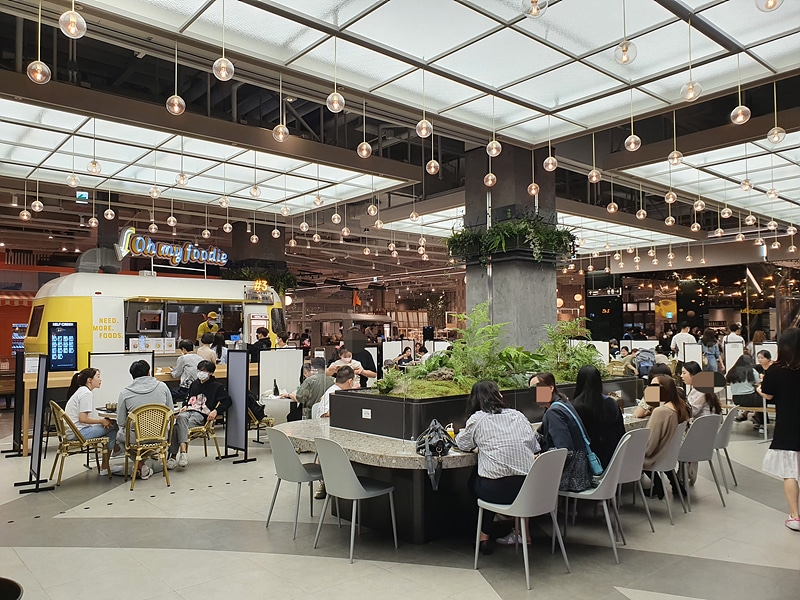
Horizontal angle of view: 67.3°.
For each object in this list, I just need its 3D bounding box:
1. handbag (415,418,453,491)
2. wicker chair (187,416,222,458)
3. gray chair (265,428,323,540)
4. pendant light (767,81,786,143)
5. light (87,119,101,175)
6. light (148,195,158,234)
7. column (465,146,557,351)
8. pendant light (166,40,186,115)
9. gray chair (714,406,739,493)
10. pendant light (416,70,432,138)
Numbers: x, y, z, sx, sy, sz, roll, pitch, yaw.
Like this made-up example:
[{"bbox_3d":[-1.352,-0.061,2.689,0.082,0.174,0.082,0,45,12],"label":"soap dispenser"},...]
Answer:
[{"bbox_3d":[0.228,1.052,4.093,0.260,0.480,0.200,0,-3,3],"label":"handbag"},{"bbox_3d":[-2.470,1.548,7.389,0.470,0.860,0.545,-3,-4,39],"label":"wicker chair"},{"bbox_3d":[-0.783,1.436,4.890,0.510,0.820,0.460,2,-4,-42],"label":"gray chair"},{"bbox_3d":[3.665,-1.829,5.850,0.155,0.616,0.155,2,-3,-40],"label":"pendant light"},{"bbox_3d":[-2.272,-1.134,4.474,0.102,0.405,0.102,0,-3,0],"label":"light"},{"bbox_3d":[-2.921,-1.000,7.143,0.102,0.405,0.102,0,-3,0],"label":"light"},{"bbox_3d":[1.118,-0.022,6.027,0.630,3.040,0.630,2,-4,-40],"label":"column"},{"bbox_3d":[-1.150,-1.144,3.094,0.100,0.392,0.100,2,-4,-40],"label":"pendant light"},{"bbox_3d":[3.097,1.455,6.052,0.530,0.820,0.460,-2,-3,41],"label":"gray chair"},{"bbox_3d":[0.234,-1.875,5.750,0.162,0.654,0.162,0,-2,0],"label":"pendant light"}]

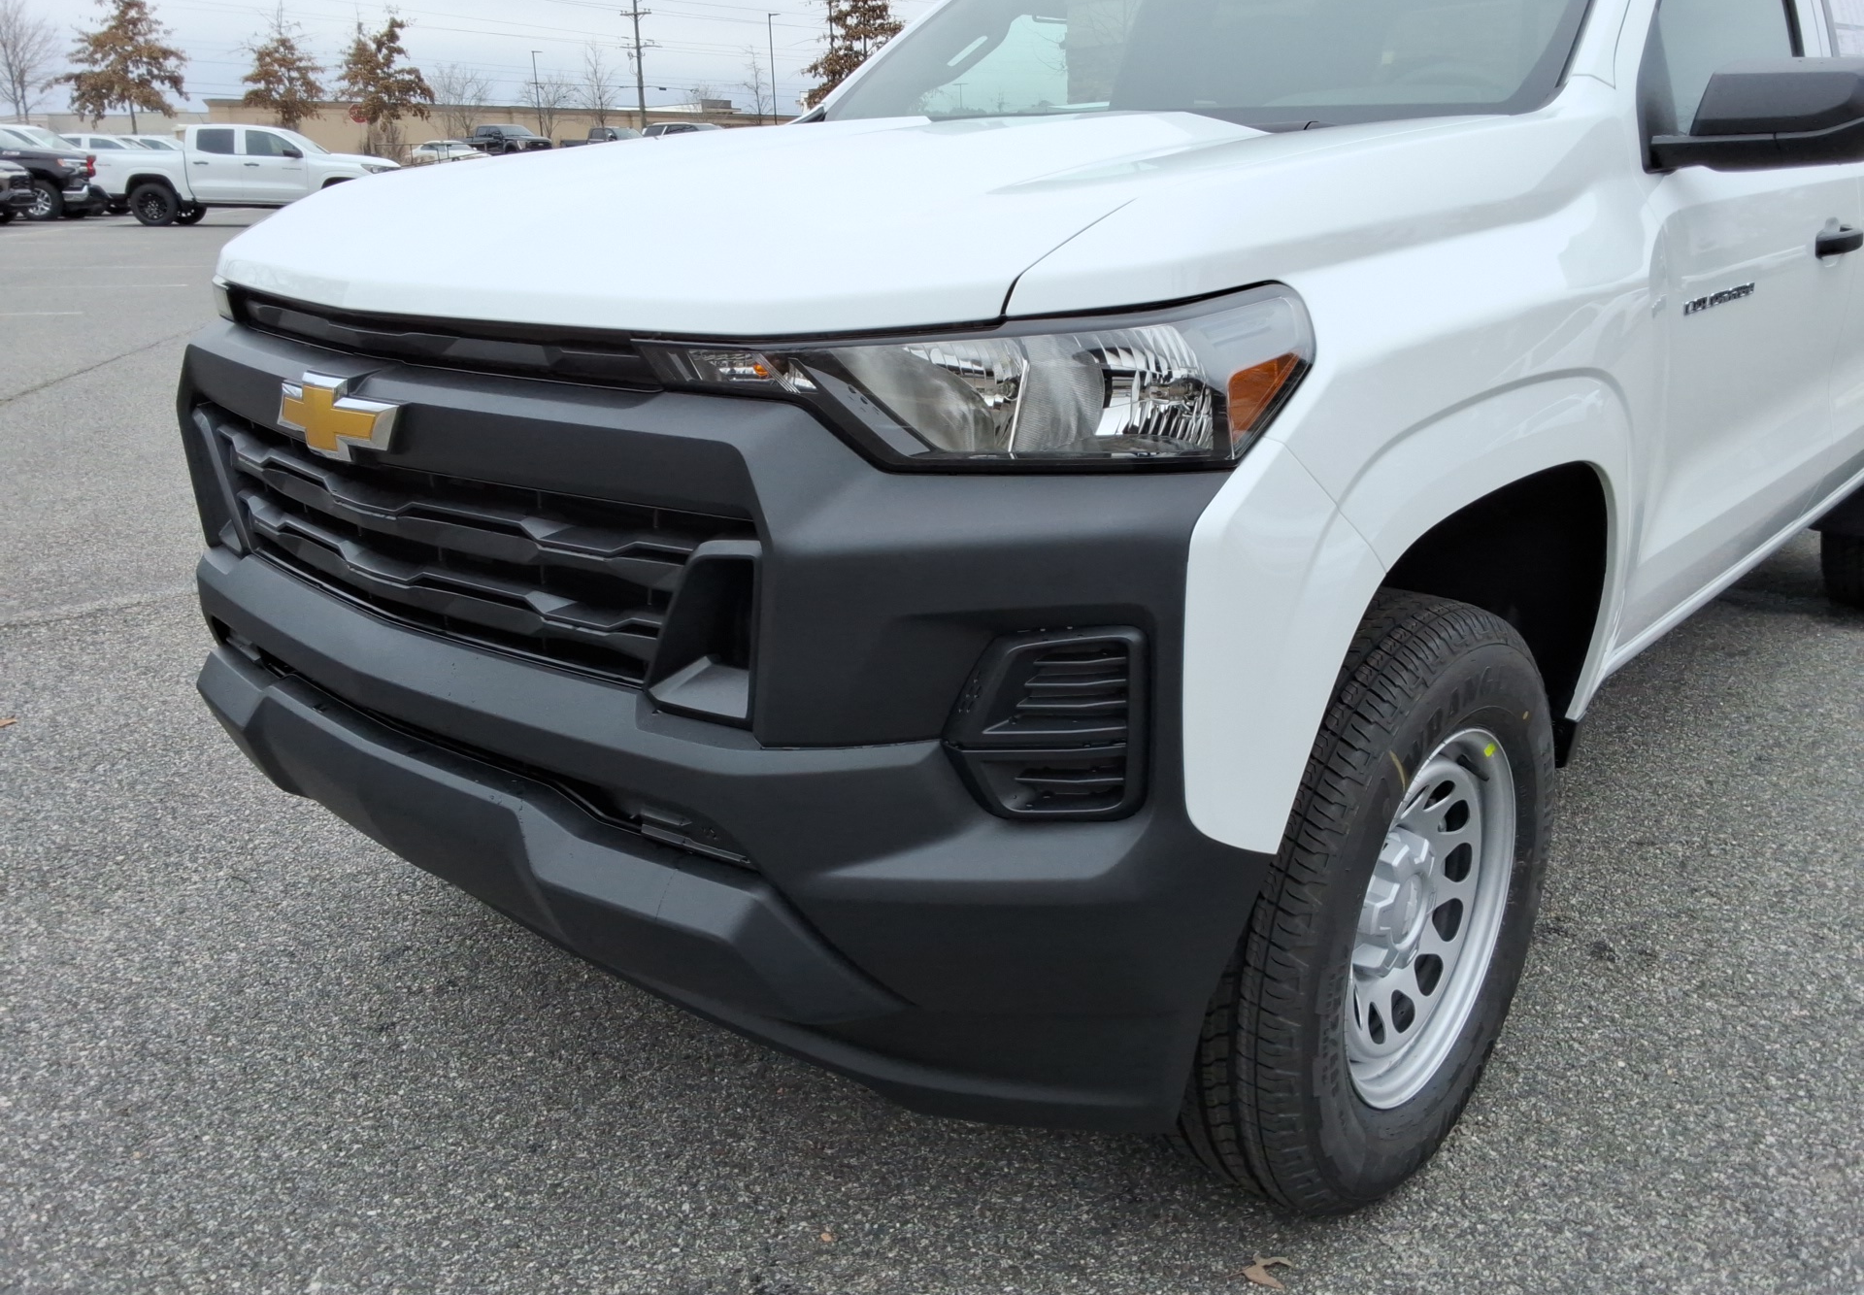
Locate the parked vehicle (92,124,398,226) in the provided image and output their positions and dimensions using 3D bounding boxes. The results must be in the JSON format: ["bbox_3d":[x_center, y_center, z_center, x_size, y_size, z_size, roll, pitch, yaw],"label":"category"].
[{"bbox_3d":[-12.500,-8.710,27.820,5.410,1.800,1.920,-4,18,-7],"label":"parked vehicle"}]

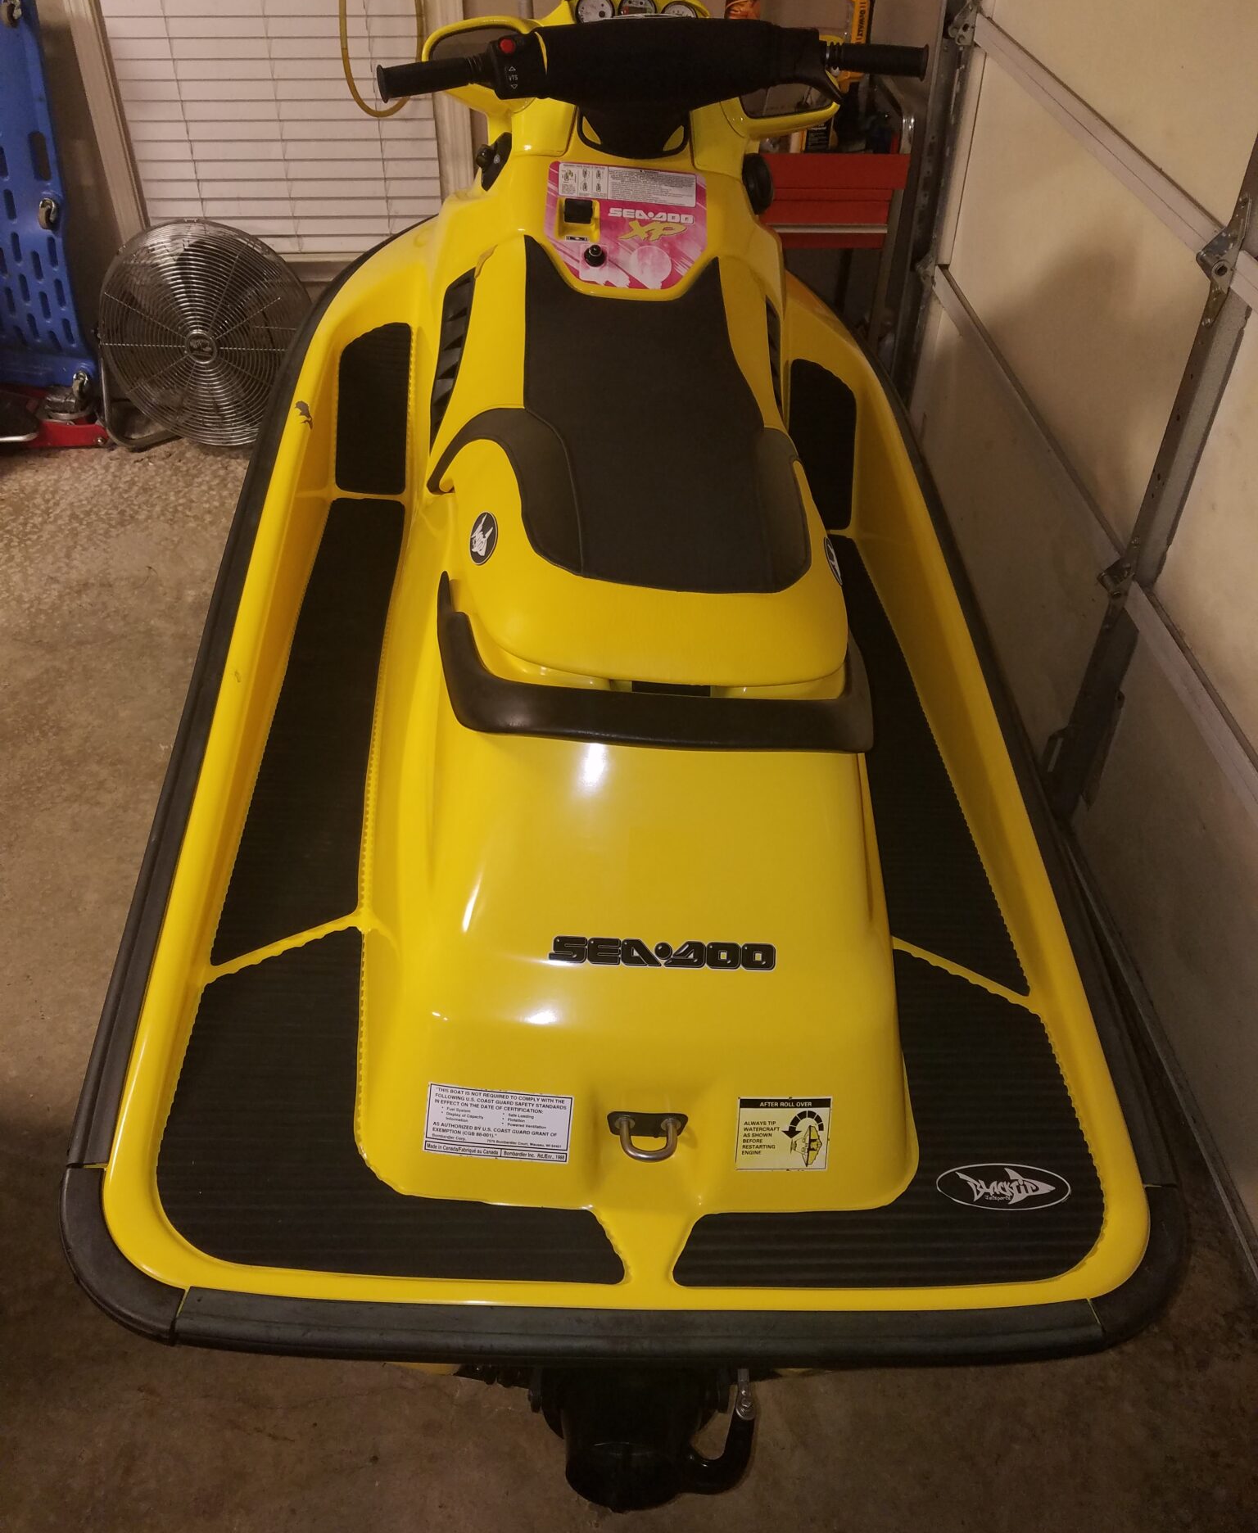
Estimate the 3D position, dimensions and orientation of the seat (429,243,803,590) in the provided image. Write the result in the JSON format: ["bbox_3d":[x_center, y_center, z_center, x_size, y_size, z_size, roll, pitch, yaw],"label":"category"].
[{"bbox_3d":[0.006,-0.425,1.592,0.420,0.200,0.830,3,42,-8],"label":"seat"}]

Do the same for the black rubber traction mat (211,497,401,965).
[{"bbox_3d":[-0.399,-0.112,1.708,0.151,0.020,0.974,3,42,-8],"label":"black rubber traction mat"}]

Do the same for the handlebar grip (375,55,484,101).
[{"bbox_3d":[-0.251,-0.875,1.589,0.133,0.045,0.045,-15,46,-9],"label":"handlebar grip"}]

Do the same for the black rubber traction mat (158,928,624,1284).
[{"bbox_3d":[-0.238,0.334,1.298,0.457,0.015,0.385,3,52,-8],"label":"black rubber traction mat"}]

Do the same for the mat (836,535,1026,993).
[{"bbox_3d":[0.363,-0.067,1.810,0.151,0.020,0.974,3,42,-8],"label":"mat"}]

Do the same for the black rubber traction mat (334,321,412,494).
[{"bbox_3d":[-0.435,-0.618,2.144,0.130,0.015,0.345,3,71,-8],"label":"black rubber traction mat"}]

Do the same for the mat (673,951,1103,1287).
[{"bbox_3d":[0.267,0.366,1.364,0.468,0.015,0.383,3,52,-8],"label":"mat"}]

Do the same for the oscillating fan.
[{"bbox_3d":[-1.119,-1.148,3.340,0.585,0.600,0.230,-3,40,-4],"label":"oscillating fan"}]

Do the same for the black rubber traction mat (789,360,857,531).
[{"bbox_3d":[0.343,-0.575,2.249,0.132,0.015,0.344,3,71,-8],"label":"black rubber traction mat"}]

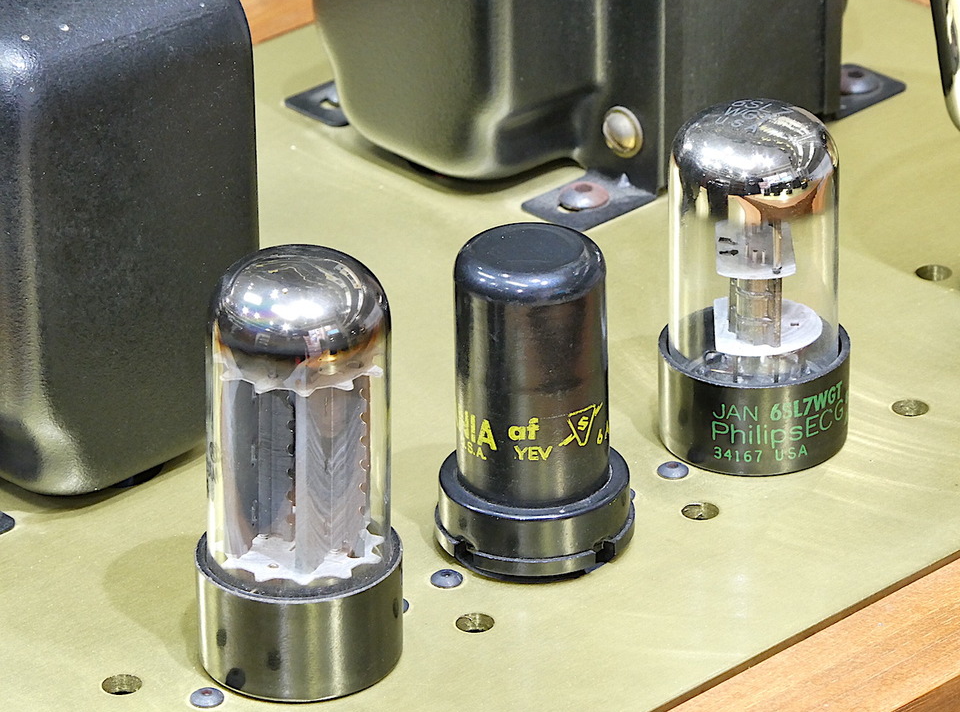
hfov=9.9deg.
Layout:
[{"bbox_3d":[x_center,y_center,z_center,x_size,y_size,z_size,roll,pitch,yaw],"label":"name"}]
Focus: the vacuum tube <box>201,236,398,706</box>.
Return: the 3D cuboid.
[{"bbox_3d":[-0.029,0.016,0.873,0.032,0.070,0.032,-1,28,0],"label":"vacuum tube"}]

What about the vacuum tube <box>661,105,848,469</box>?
[{"bbox_3d":[0.047,-0.014,0.937,0.032,0.061,0.032,-1,28,0],"label":"vacuum tube"}]

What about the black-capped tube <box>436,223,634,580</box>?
[{"bbox_3d":[0.009,0.005,0.909,0.033,0.054,0.033,-1,28,0],"label":"black-capped tube"}]

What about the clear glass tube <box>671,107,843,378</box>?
[{"bbox_3d":[0.046,-0.021,0.933,0.029,0.044,0.029,-1,28,0],"label":"clear glass tube"}]

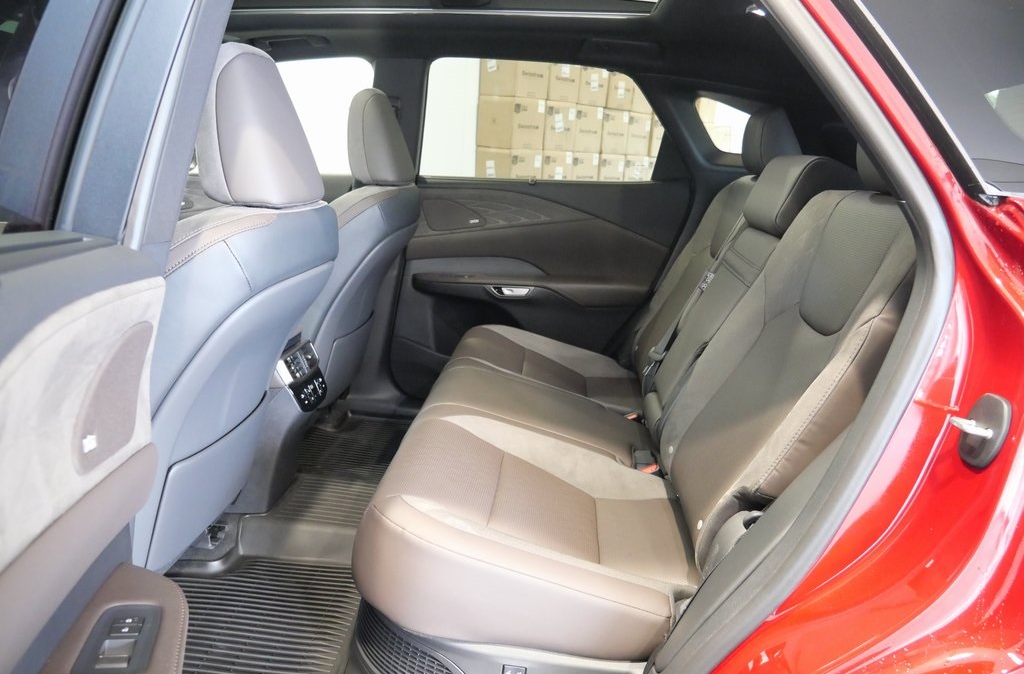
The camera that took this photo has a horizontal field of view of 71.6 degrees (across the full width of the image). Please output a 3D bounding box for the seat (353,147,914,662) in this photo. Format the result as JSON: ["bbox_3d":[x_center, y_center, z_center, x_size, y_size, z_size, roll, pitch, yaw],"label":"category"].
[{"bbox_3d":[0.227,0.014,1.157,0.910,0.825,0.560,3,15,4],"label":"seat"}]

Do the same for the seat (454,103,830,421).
[{"bbox_3d":[0.290,-0.188,1.918,0.920,0.835,0.520,3,15,4],"label":"seat"}]

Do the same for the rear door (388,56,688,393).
[{"bbox_3d":[0.080,-0.273,2.254,0.990,1.115,0.260,3,15,4],"label":"rear door"}]

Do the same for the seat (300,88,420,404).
[{"bbox_3d":[-0.680,-0.188,1.976,0.860,0.975,0.550,3,15,4],"label":"seat"}]

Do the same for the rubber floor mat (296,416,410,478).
[{"bbox_3d":[-0.451,0.299,2.121,0.490,0.040,0.460,3,15,4],"label":"rubber floor mat"}]

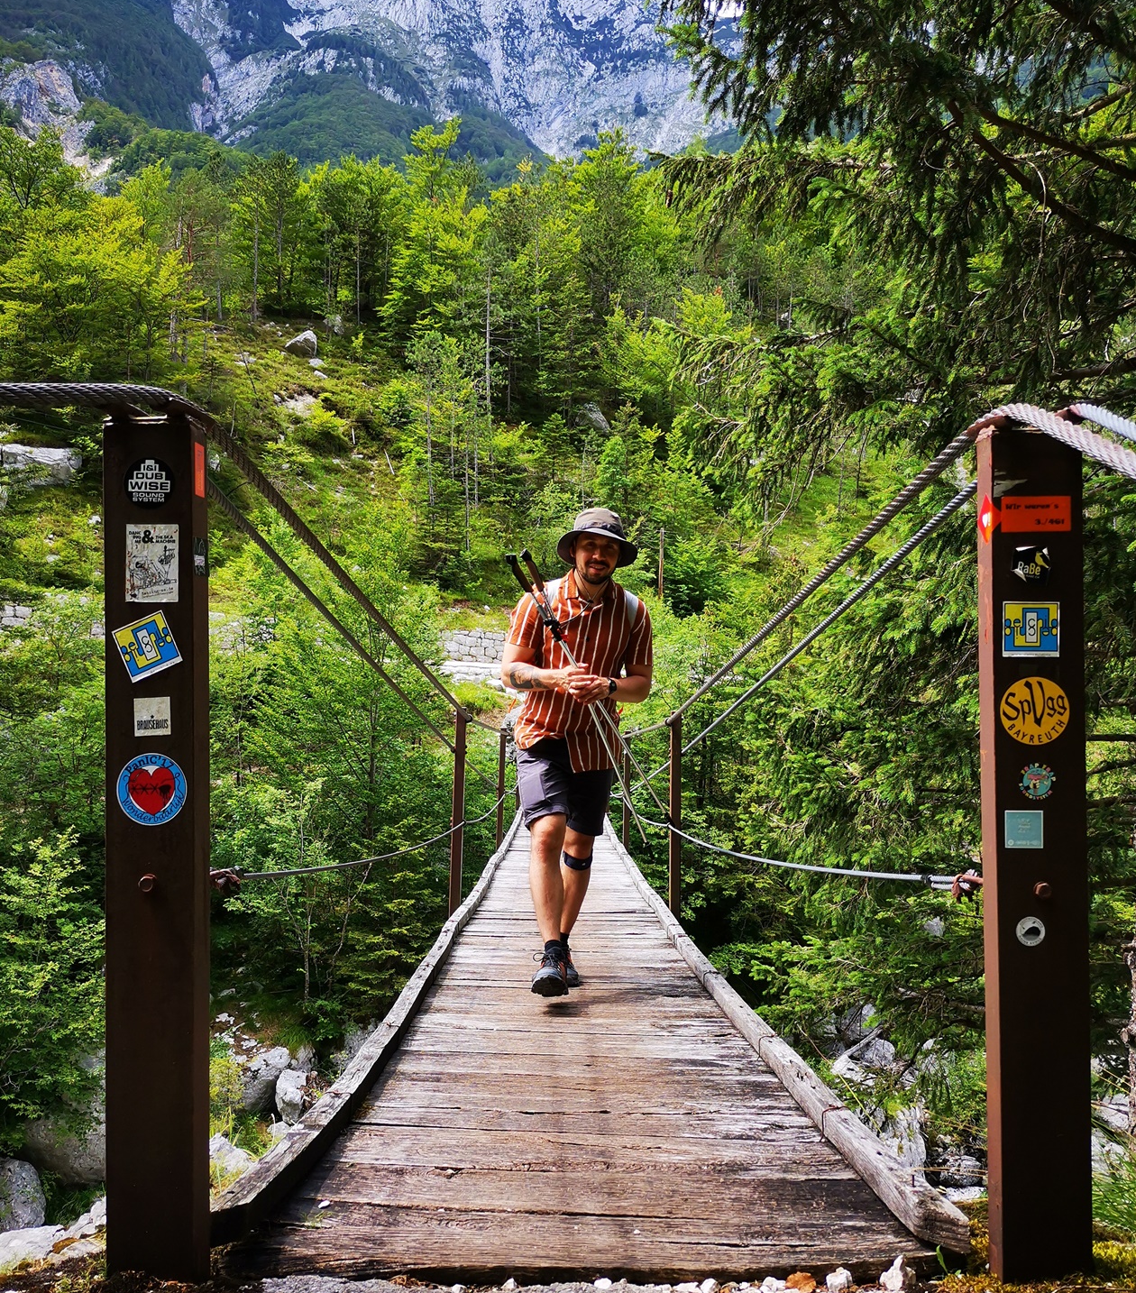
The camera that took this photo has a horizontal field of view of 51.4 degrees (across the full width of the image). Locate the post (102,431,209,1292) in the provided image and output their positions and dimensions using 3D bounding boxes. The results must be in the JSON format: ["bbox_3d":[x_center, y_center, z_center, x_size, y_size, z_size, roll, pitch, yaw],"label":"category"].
[{"bbox_3d":[-0.595,0.285,1.720,0.125,1.233,0.071,0,-1,0],"label":"post"}]

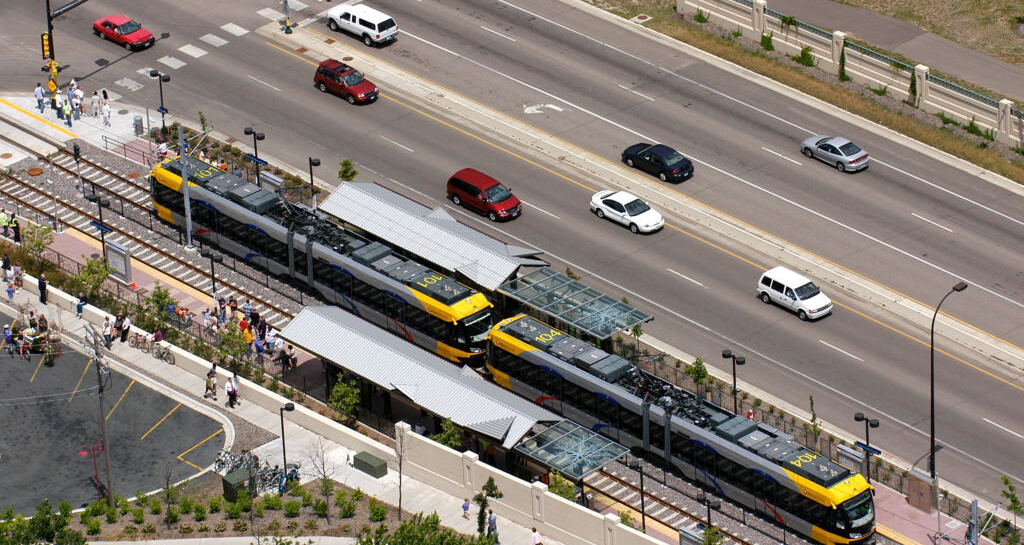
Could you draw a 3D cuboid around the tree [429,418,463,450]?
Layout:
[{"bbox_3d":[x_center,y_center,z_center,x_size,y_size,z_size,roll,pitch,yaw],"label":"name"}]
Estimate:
[{"bbox_3d":[-3.412,8.851,279.558,1.750,2.700,1.700,-3,28,0],"label":"tree"}]

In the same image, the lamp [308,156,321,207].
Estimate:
[{"bbox_3d":[-11.157,-4.329,303.407,0.500,4.800,0.900,-26,36,-36],"label":"lamp"}]

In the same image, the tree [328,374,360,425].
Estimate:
[{"bbox_3d":[-8.882,6.738,284.935,1.750,2.950,1.750,-2,28,1],"label":"tree"}]

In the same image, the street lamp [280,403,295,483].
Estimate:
[{"bbox_3d":[-11.569,8.872,275.975,0.850,4.450,0.450,-25,35,-35],"label":"street lamp"}]

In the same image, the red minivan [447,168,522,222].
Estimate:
[{"bbox_3d":[-1.468,-4.462,305.843,1.970,1.750,5.040,-25,36,-36],"label":"red minivan"}]

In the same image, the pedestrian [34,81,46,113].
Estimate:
[{"bbox_3d":[-28.288,-10.409,318.862,0.550,1.800,0.500,5,29,13],"label":"pedestrian"}]

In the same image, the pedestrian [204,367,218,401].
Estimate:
[{"bbox_3d":[-16.193,6.035,284.891,0.550,1.620,0.500,23,37,40],"label":"pedestrian"}]

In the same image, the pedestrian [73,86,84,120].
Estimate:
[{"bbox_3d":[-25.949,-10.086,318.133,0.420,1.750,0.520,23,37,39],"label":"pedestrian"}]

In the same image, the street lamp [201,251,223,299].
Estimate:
[{"bbox_3d":[-16.231,1.077,290.620,0.480,4.400,1.600,-25,35,-35],"label":"street lamp"}]

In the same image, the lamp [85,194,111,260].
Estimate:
[{"bbox_3d":[-22.860,-2.008,297.199,0.480,4.400,1.750,-25,35,-35],"label":"lamp"}]

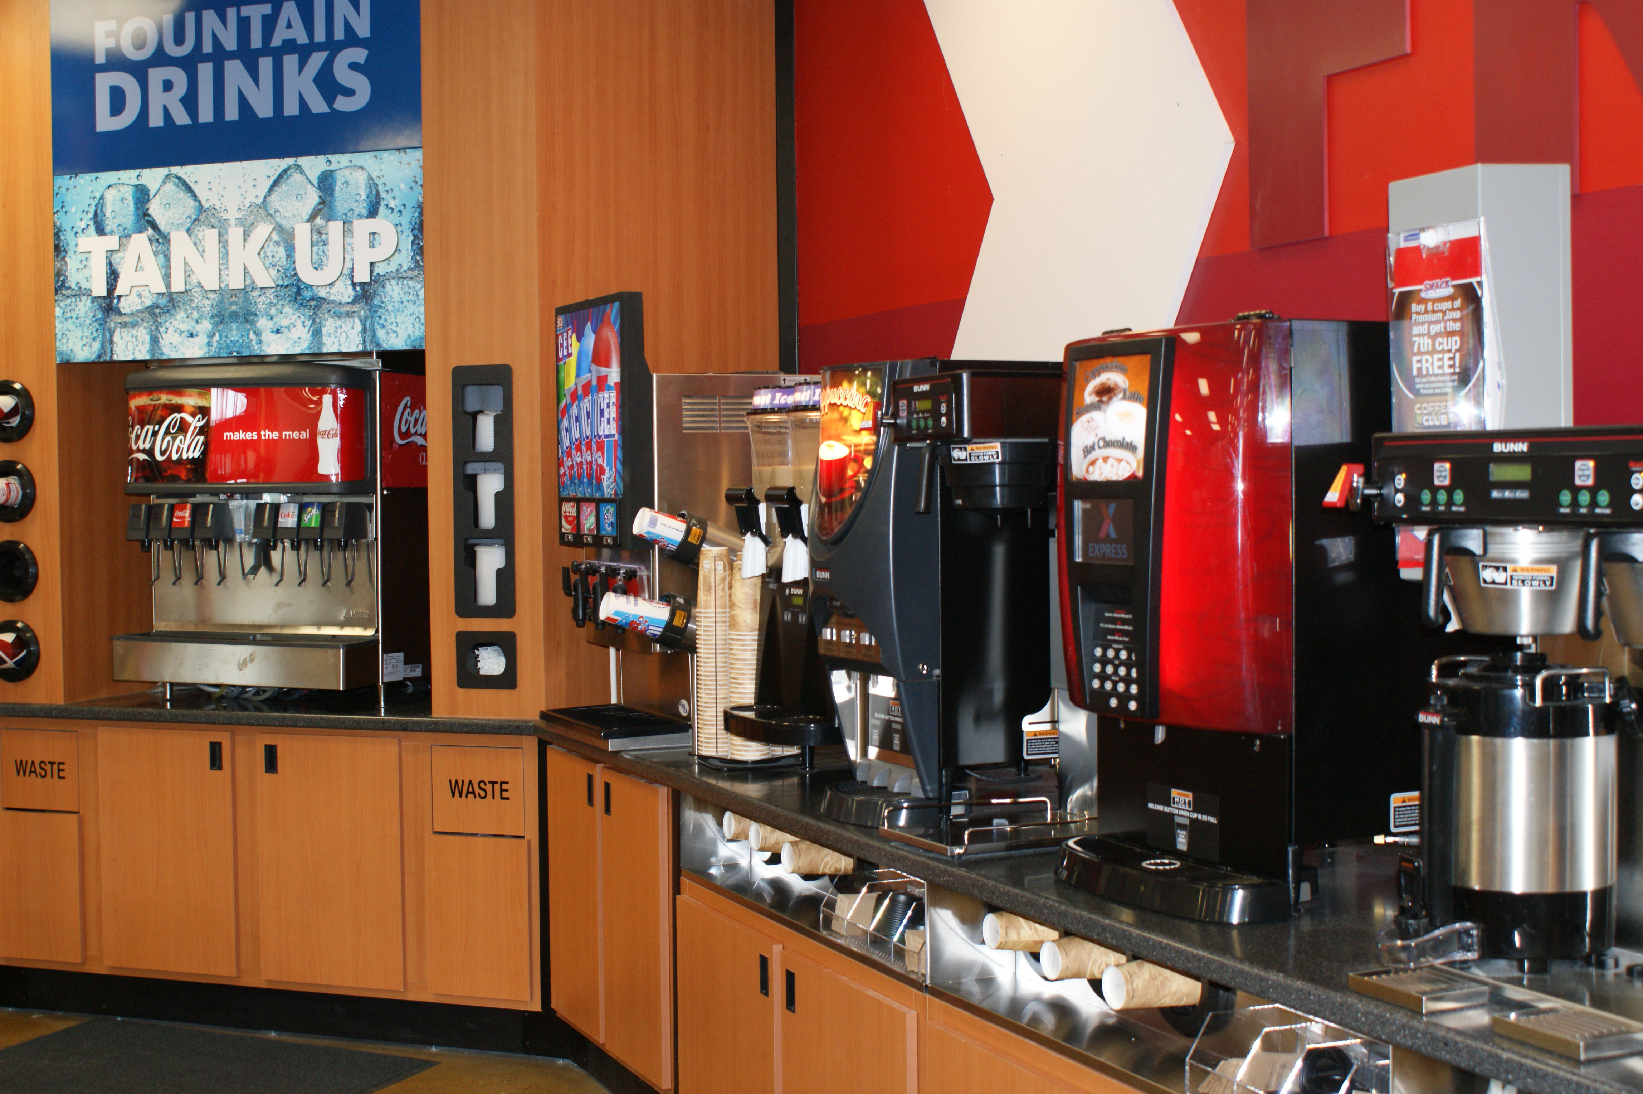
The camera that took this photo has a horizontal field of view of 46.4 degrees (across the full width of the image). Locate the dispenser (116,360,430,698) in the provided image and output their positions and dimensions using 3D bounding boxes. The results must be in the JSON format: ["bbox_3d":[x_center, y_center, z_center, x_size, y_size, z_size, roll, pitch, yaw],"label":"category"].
[{"bbox_3d":[-1.497,-0.038,5.575,0.763,0.945,0.760,0,2,19],"label":"dispenser"}]

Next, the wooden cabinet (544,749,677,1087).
[{"bbox_3d":[-0.260,0.835,4.646,0.560,0.682,0.845,-2,2,-26],"label":"wooden cabinet"}]

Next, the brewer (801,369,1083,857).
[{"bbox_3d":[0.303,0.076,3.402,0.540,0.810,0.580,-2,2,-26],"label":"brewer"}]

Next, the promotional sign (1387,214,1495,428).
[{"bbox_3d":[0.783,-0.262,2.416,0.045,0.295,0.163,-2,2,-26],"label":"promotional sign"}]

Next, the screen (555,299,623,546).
[{"bbox_3d":[-0.525,-0.291,4.552,0.070,0.576,0.473,-2,2,-26],"label":"screen"}]

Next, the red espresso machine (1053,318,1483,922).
[{"bbox_3d":[0.628,0.086,2.860,0.580,0.815,0.460,-2,2,-28],"label":"red espresso machine"}]

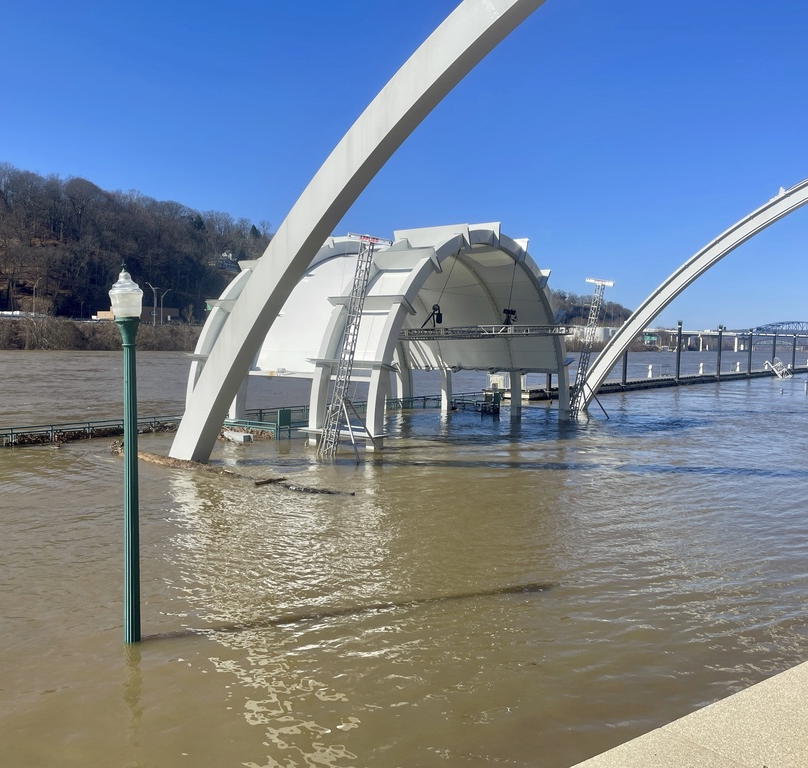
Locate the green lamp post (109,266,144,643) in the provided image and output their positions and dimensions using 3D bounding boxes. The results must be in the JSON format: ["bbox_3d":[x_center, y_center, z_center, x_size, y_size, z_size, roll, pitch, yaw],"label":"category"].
[{"bbox_3d":[-3.346,0.893,9.424,0.430,4.640,0.430,0,3,-20],"label":"green lamp post"}]

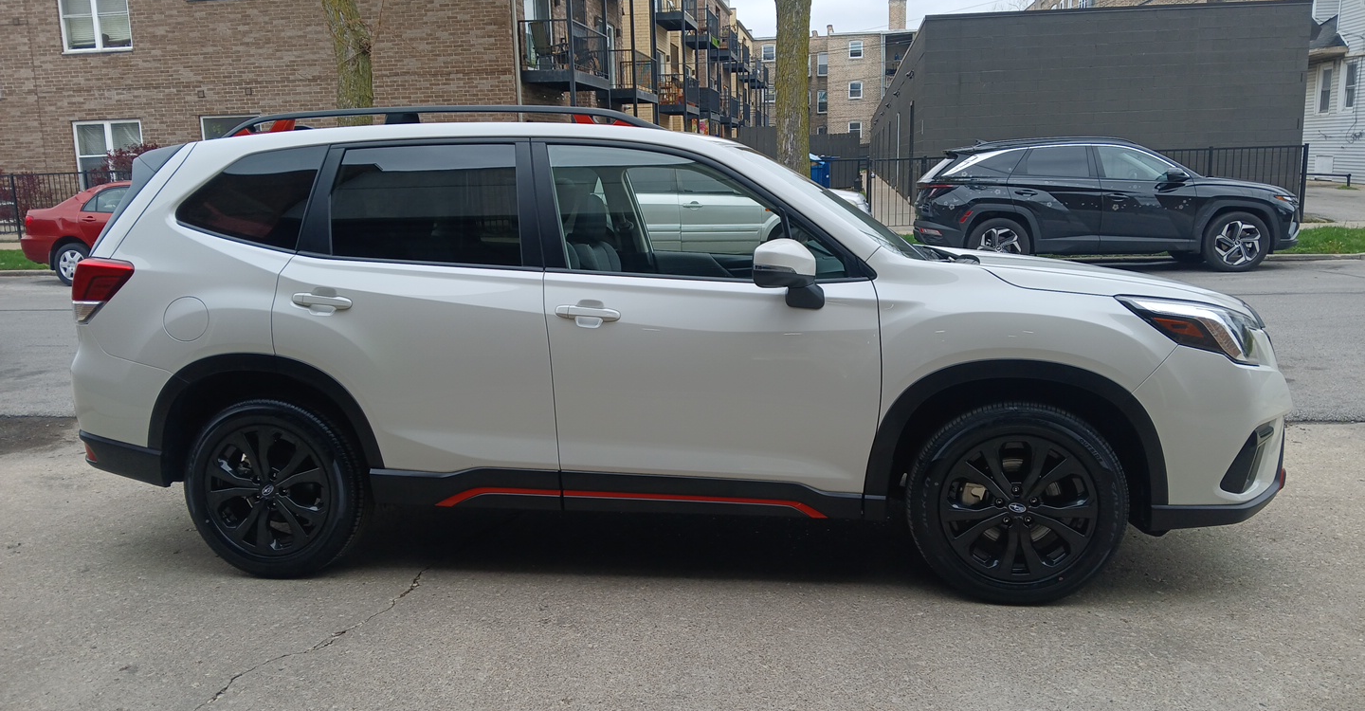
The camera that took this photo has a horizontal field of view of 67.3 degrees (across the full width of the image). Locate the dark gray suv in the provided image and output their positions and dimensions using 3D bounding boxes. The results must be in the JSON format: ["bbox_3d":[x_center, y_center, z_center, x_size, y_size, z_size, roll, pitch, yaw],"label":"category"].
[{"bbox_3d":[5.170,-1.920,12.990,4.630,1.675,1.880,-1,10,5],"label":"dark gray suv"}]

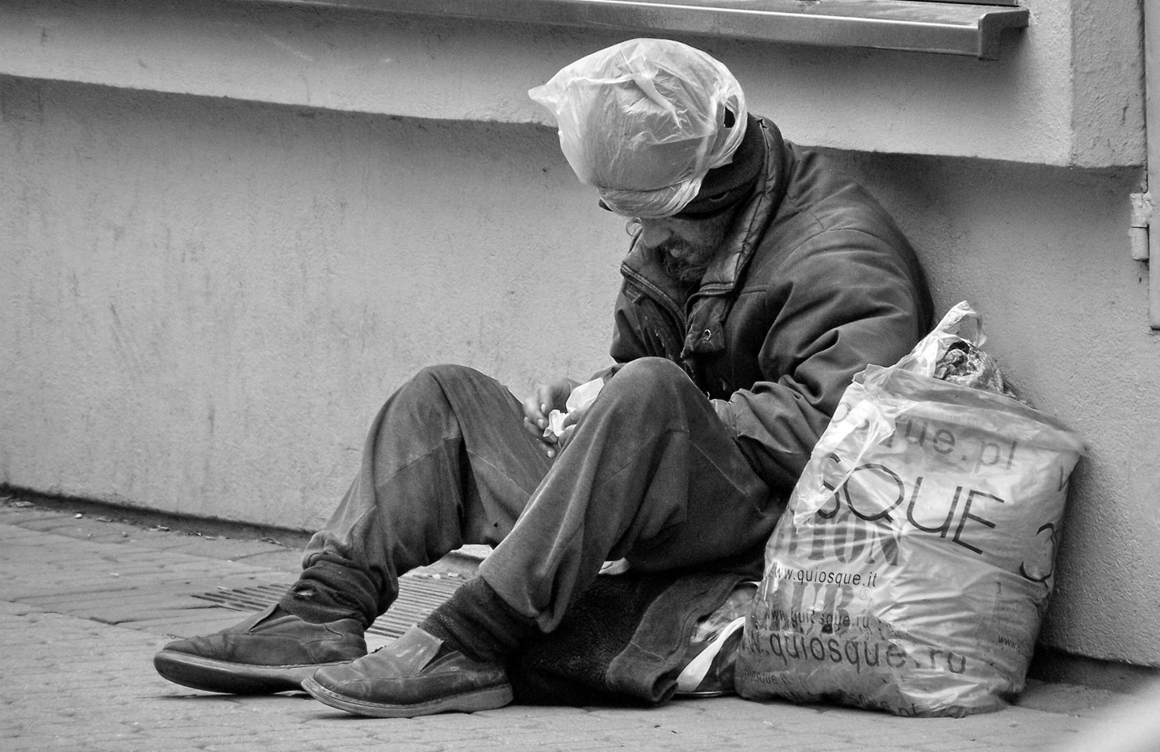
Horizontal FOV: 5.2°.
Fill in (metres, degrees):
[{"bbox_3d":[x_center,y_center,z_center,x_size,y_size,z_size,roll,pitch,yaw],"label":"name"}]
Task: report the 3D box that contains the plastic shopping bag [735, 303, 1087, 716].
[{"bbox_3d":[0.438,0.178,16.520,0.370,0.510,0.300,10,0,11],"label":"plastic shopping bag"}]

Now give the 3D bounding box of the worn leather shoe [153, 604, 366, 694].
[{"bbox_3d":[-0.424,0.361,16.900,0.280,0.115,0.105,-3,-6,-20],"label":"worn leather shoe"}]

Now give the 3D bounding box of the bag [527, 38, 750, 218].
[{"bbox_3d":[0.079,-0.331,16.950,0.235,0.230,0.225,-34,19,-24],"label":"bag"}]

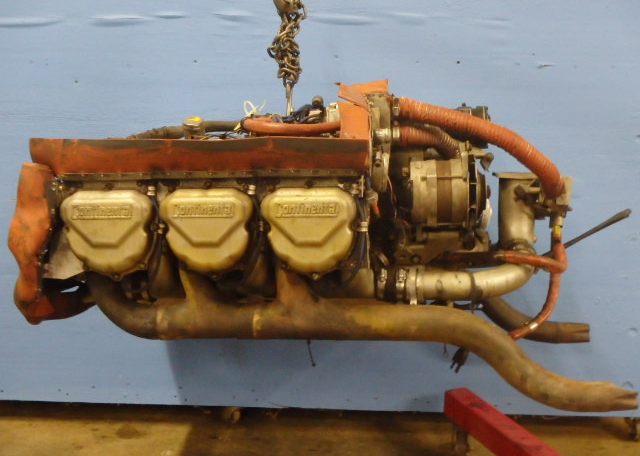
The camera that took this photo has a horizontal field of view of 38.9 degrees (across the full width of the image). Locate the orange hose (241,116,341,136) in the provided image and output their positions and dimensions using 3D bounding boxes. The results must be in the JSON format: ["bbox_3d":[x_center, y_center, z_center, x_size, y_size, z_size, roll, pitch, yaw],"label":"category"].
[{"bbox_3d":[-0.061,-0.214,1.920,0.205,0.042,0.070,-1,3,7],"label":"orange hose"}]

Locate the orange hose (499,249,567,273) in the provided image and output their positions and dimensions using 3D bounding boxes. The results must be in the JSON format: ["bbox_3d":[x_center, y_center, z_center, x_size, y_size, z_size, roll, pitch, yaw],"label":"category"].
[{"bbox_3d":[0.412,0.065,1.760,0.127,0.040,0.045,-1,7,7],"label":"orange hose"}]

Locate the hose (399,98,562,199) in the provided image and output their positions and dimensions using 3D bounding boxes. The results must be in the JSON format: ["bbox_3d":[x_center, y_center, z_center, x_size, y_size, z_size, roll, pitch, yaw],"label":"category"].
[{"bbox_3d":[0.314,-0.155,1.760,0.310,0.190,0.100,1,6,9],"label":"hose"}]

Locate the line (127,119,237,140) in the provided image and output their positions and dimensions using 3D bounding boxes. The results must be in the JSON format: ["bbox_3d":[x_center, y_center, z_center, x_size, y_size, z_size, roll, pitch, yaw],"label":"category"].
[{"bbox_3d":[-0.296,-0.210,1.960,0.240,0.045,0.040,-1,7,7],"label":"line"}]

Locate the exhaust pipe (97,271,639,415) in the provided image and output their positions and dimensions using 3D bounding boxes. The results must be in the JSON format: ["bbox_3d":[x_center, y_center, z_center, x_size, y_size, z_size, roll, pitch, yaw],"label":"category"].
[{"bbox_3d":[0.057,0.189,1.545,0.922,0.235,0.120,-1,7,7],"label":"exhaust pipe"}]

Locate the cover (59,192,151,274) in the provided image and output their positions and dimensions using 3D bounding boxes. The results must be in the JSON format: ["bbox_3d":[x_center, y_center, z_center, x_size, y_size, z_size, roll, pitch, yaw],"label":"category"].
[{"bbox_3d":[-0.361,0.008,1.535,0.147,0.140,0.045,-1,7,7],"label":"cover"}]

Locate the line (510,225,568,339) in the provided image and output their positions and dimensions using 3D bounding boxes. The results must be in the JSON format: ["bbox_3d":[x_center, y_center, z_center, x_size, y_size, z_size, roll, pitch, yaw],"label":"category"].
[{"bbox_3d":[0.429,0.110,1.790,0.109,0.224,0.060,-1,7,7],"label":"line"}]

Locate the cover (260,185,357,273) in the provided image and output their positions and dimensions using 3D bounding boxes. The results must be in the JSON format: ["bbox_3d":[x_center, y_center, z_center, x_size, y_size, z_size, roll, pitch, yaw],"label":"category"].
[{"bbox_3d":[-0.018,0.003,1.495,0.154,0.139,0.045,-1,7,7],"label":"cover"}]

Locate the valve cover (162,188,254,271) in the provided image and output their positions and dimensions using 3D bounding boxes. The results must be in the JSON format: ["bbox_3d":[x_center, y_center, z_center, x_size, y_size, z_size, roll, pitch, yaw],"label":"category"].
[{"bbox_3d":[-0.189,0.004,1.515,0.147,0.138,0.045,-1,7,7],"label":"valve cover"}]

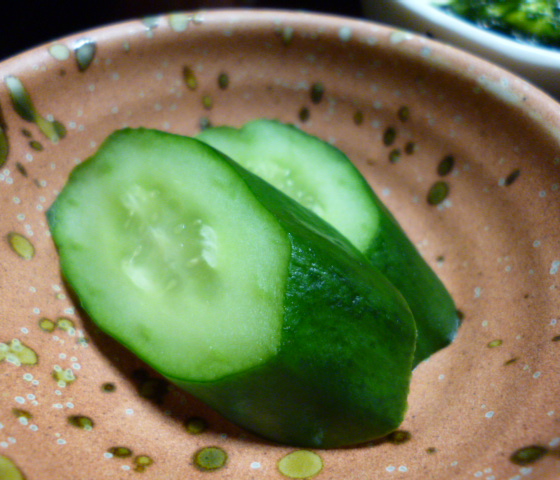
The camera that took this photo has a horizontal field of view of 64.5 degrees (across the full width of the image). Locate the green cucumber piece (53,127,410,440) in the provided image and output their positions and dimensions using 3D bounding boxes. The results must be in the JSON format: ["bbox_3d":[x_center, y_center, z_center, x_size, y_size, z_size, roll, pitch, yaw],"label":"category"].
[{"bbox_3d":[-0.009,0.007,0.072,0.067,0.025,0.035,20,55,13],"label":"green cucumber piece"}]

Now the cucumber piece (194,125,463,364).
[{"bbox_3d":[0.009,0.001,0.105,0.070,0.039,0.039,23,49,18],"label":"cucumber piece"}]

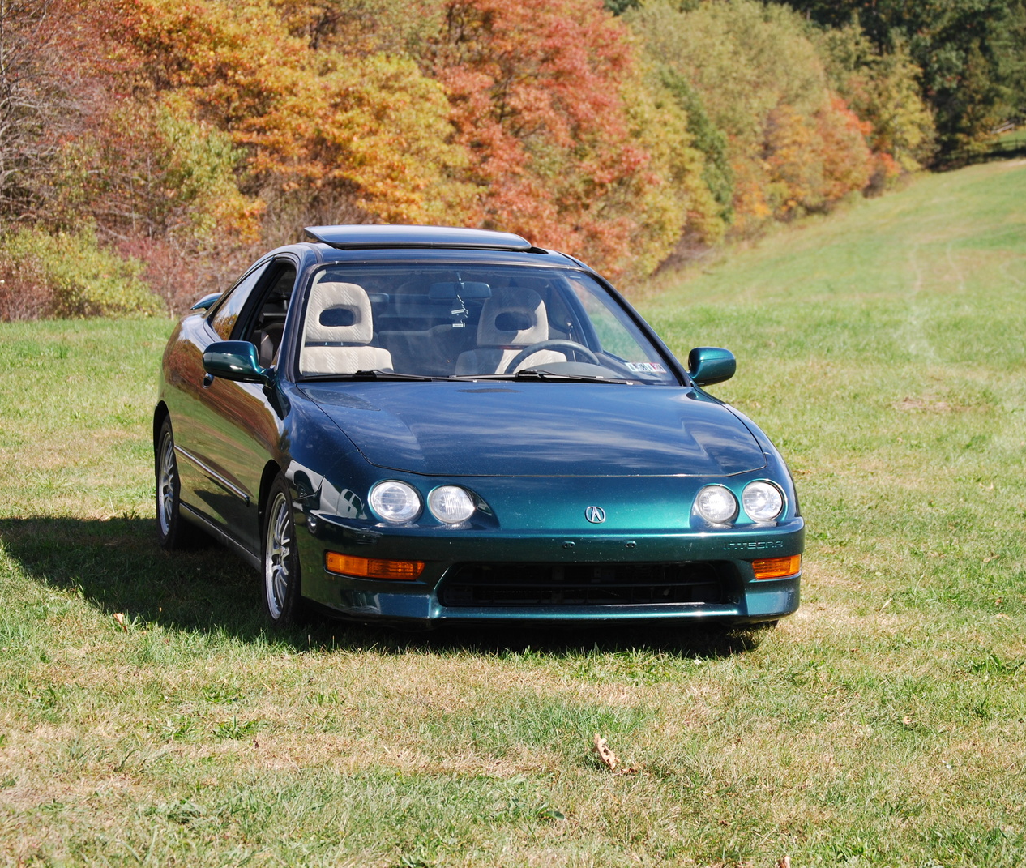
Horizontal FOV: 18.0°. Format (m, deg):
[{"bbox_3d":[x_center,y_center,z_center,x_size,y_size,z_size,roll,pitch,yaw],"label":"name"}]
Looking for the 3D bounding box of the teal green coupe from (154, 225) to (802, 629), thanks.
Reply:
[{"bbox_3d":[-0.275,-0.076,11.934,1.740,1.345,4.380,0,5,-14],"label":"teal green coupe"}]

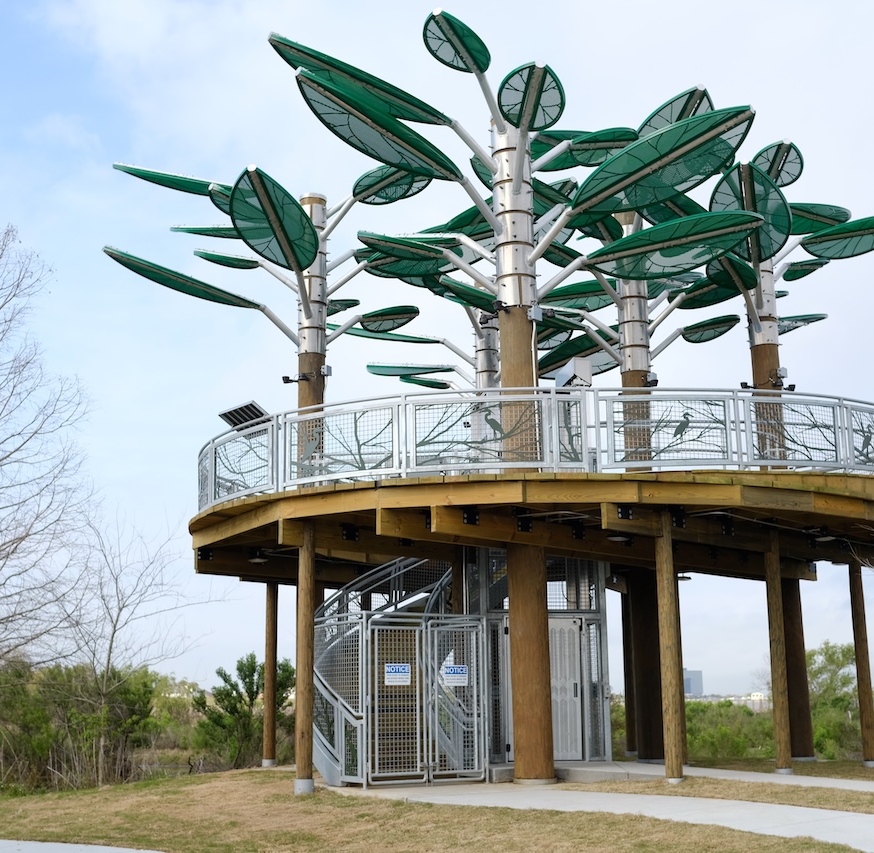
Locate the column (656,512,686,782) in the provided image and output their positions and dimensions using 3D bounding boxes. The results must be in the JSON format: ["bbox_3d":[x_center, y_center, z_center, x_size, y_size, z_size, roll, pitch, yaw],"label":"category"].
[{"bbox_3d":[2.843,2.670,15.275,0.220,3.254,0.220,-1,-12,0],"label":"column"}]

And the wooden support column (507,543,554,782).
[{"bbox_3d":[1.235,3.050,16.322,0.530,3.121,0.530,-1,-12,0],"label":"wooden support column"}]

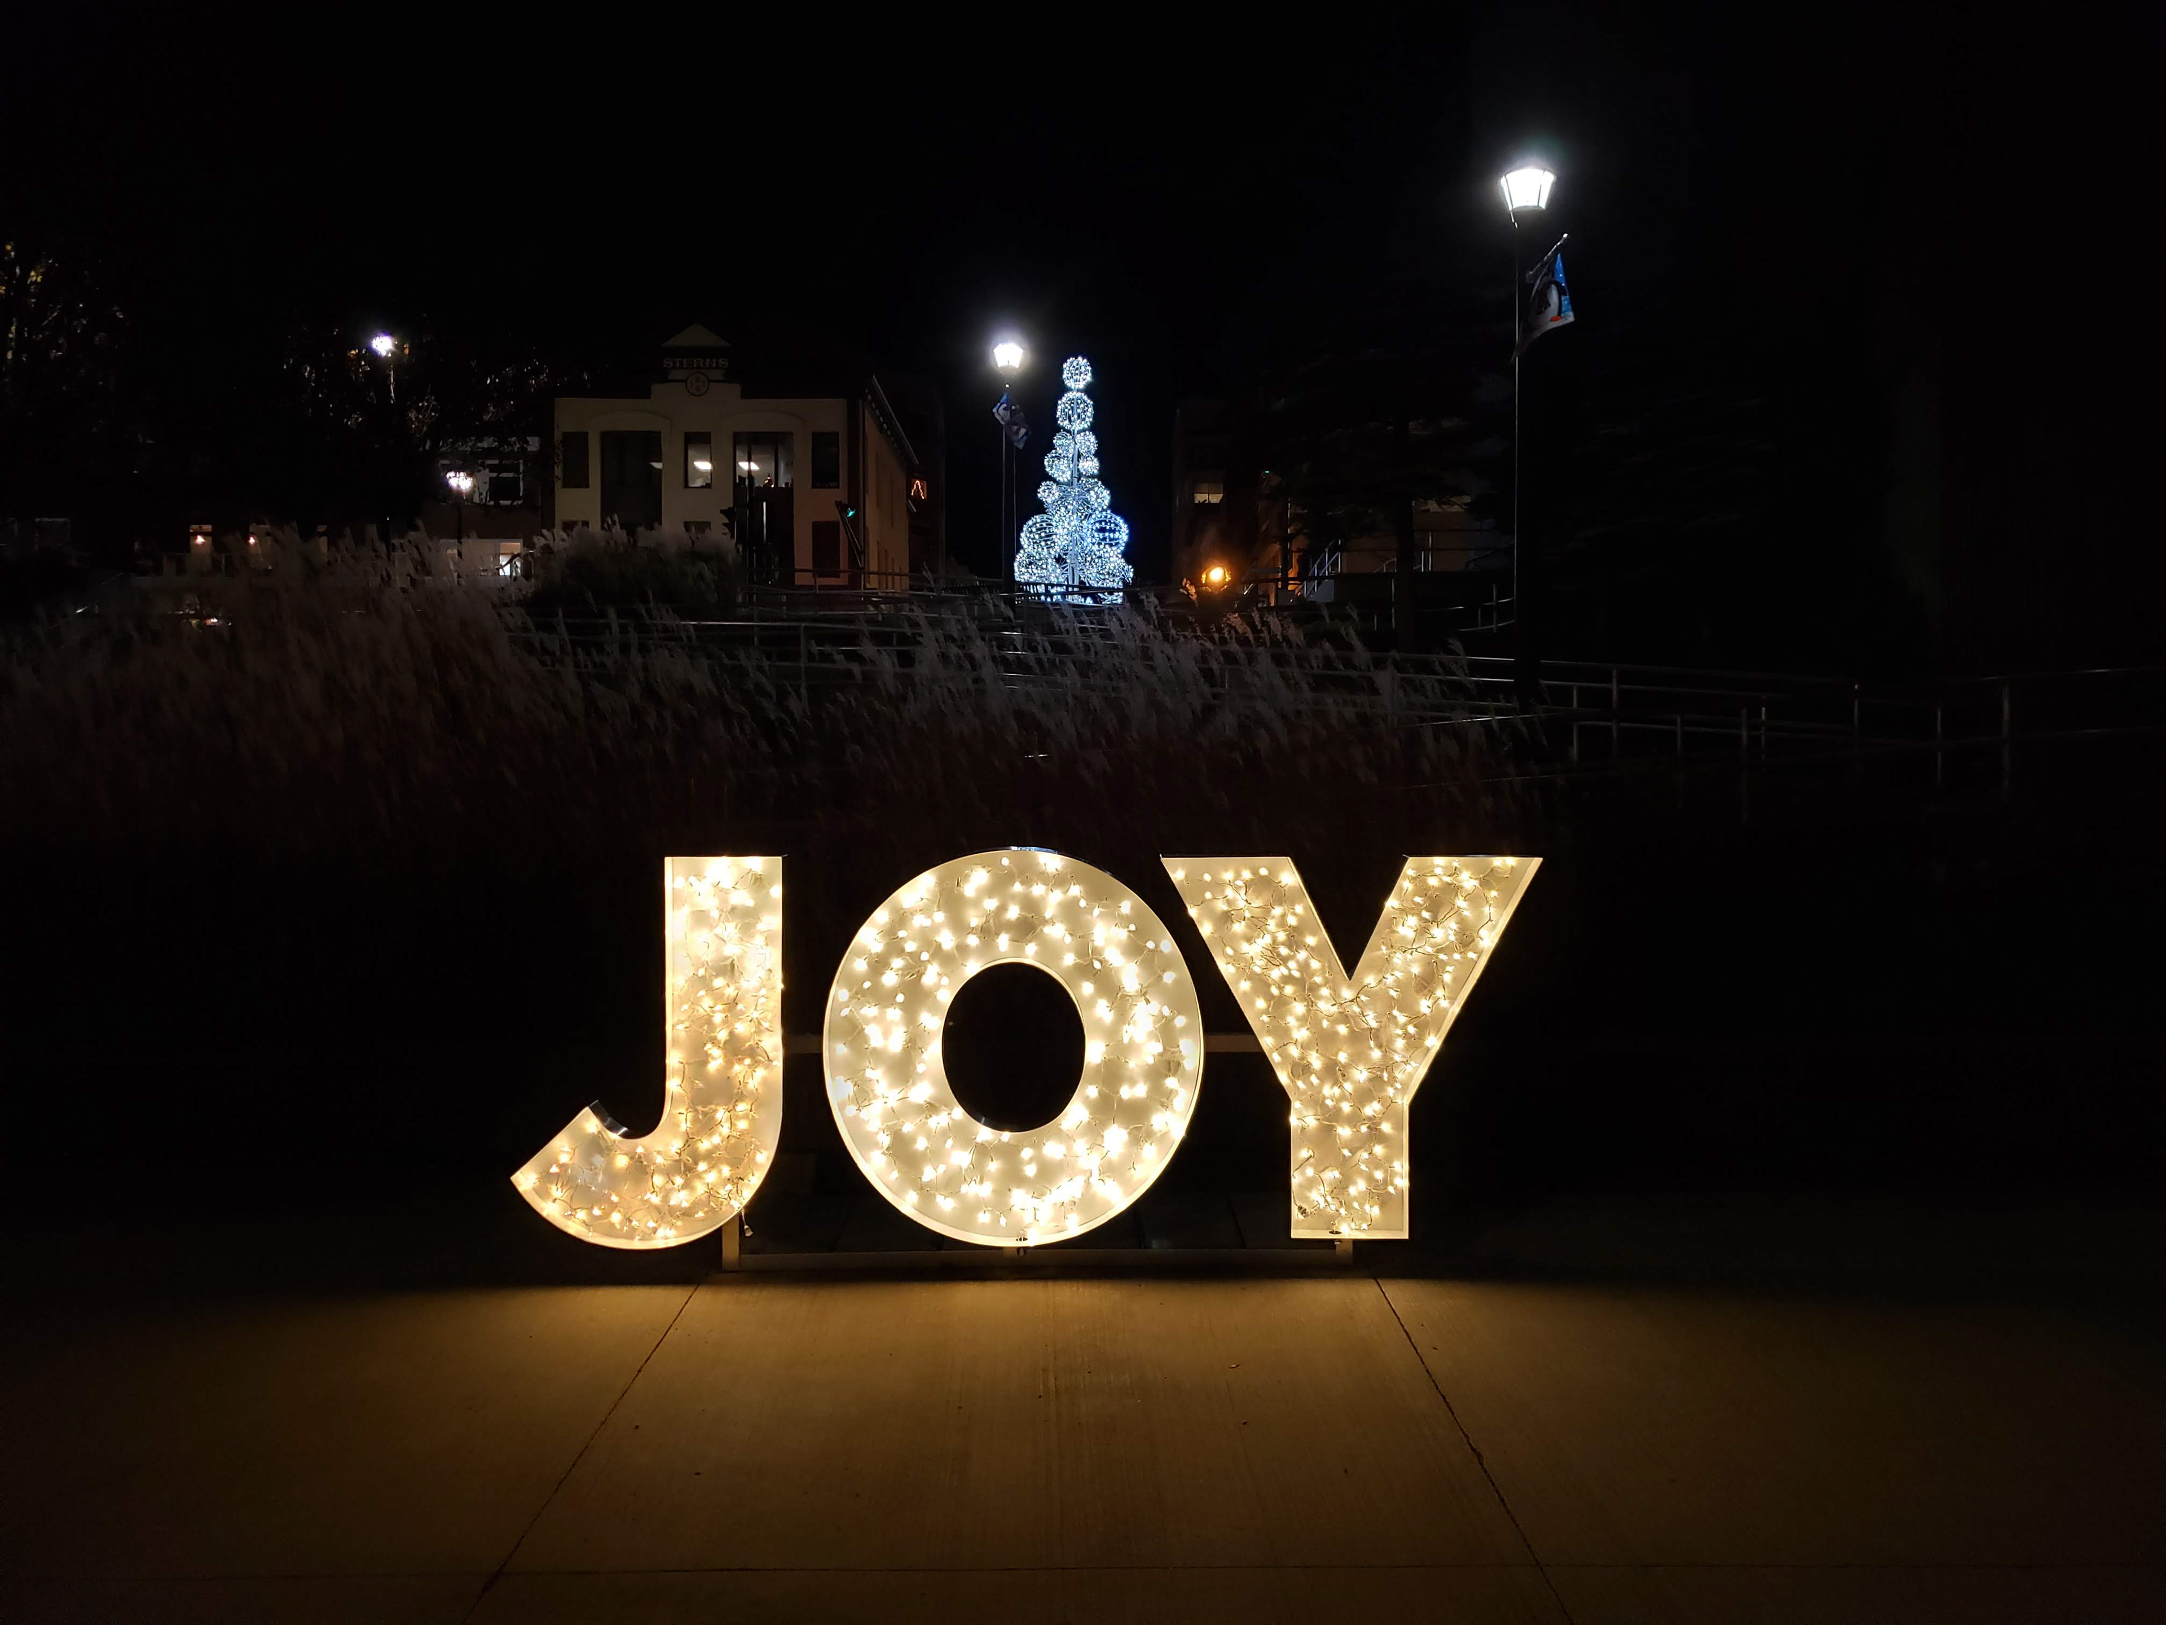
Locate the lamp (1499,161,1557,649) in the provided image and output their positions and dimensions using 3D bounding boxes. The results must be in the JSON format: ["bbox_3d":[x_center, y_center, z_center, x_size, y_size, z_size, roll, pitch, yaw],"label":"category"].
[{"bbox_3d":[4.131,-3.295,14.993,0.500,5.353,0.500,0,2,0],"label":"lamp"}]

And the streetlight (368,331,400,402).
[{"bbox_3d":[-17.121,-8.891,39.886,0.500,5.679,0.500,0,2,0],"label":"streetlight"}]

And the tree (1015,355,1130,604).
[{"bbox_3d":[-0.208,-8.162,39.879,2.900,6.053,2.900,0,2,0],"label":"tree"}]

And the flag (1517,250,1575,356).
[{"bbox_3d":[4.182,-4.595,14.700,0.550,0.970,0.200,0,2,11],"label":"flag"}]

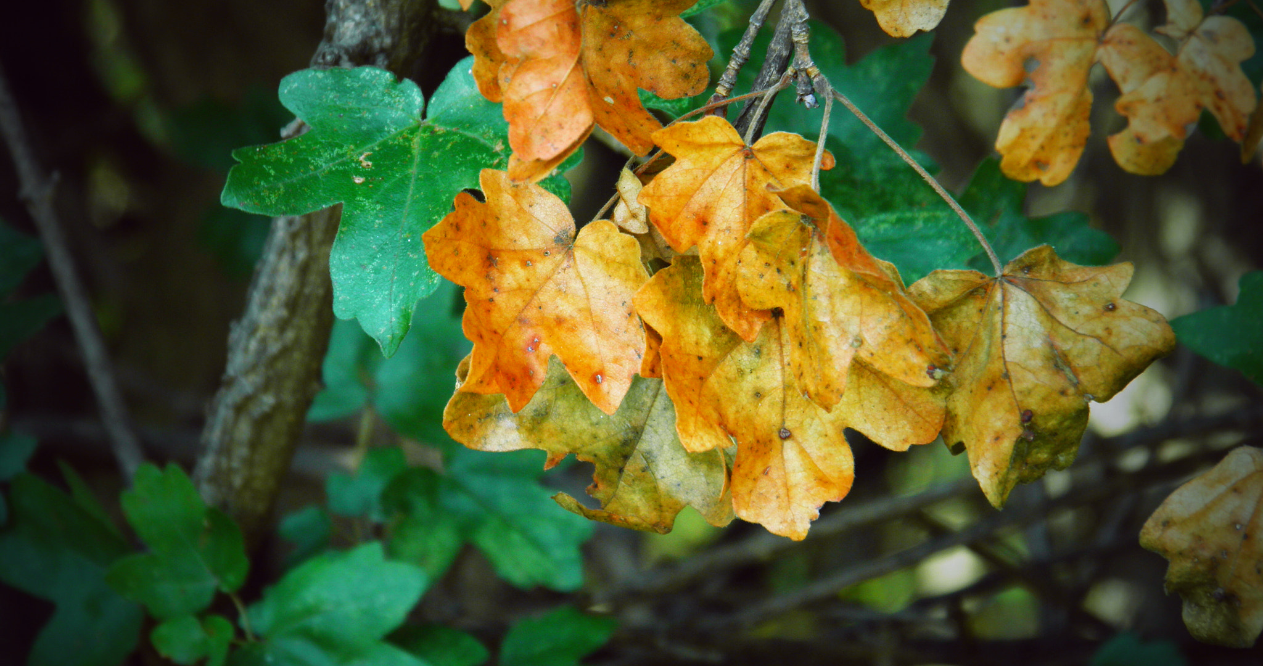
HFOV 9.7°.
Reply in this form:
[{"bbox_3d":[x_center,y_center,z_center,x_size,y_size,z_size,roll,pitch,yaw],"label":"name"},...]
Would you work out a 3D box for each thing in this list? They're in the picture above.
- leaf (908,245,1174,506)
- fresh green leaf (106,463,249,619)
[{"bbox_3d":[0.105,0.011,1.900,0.067,0.064,0.022,0,-11,-3],"label":"leaf"},{"bbox_3d":[-0.122,0.056,2.000,0.037,0.039,0.016,0,-17,-6],"label":"fresh green leaf"}]

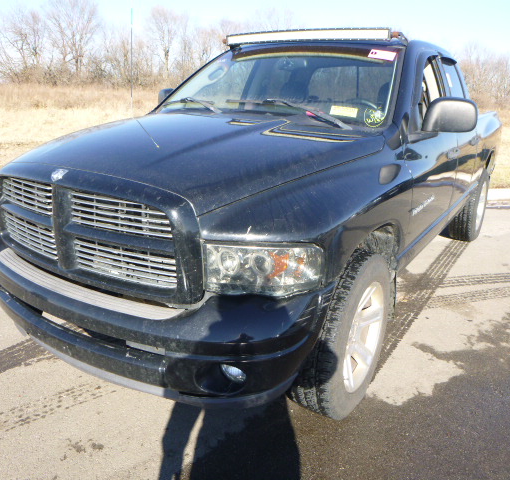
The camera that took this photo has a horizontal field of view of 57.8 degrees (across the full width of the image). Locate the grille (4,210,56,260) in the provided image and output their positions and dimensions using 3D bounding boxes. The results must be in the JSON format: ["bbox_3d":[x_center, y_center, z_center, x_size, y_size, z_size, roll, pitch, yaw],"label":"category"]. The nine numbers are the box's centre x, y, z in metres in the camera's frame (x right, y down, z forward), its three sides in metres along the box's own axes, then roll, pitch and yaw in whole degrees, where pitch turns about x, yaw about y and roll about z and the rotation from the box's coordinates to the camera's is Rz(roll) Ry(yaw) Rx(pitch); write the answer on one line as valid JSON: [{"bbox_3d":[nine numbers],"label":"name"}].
[{"bbox_3d":[-0.981,-0.027,2.026,0.455,0.135,0.070,15,22,36],"label":"grille"}]

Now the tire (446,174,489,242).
[{"bbox_3d":[2.409,-0.422,5.205,0.270,0.825,0.835,12,21,31],"label":"tire"}]

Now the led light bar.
[{"bbox_3d":[0.300,-1.365,3.082,1.250,0.085,0.150,13,20,30],"label":"led light bar"}]

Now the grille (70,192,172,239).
[{"bbox_3d":[-0.489,-0.094,1.673,0.450,0.120,0.070,10,19,24],"label":"grille"}]

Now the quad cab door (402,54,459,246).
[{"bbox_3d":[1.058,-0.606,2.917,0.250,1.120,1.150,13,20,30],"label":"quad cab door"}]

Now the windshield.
[{"bbox_3d":[0.153,-1.035,2.960,1.620,0.160,0.880,13,55,30],"label":"windshield"}]

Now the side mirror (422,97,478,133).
[{"bbox_3d":[1.091,-0.702,2.583,0.280,0.188,0.150,12,21,31],"label":"side mirror"}]

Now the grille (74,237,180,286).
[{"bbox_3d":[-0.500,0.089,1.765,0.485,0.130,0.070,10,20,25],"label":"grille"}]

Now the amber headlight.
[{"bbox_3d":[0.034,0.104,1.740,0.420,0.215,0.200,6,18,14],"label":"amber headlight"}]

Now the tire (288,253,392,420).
[{"bbox_3d":[0.449,0.454,2.354,0.270,0.825,0.835,12,21,31],"label":"tire"}]

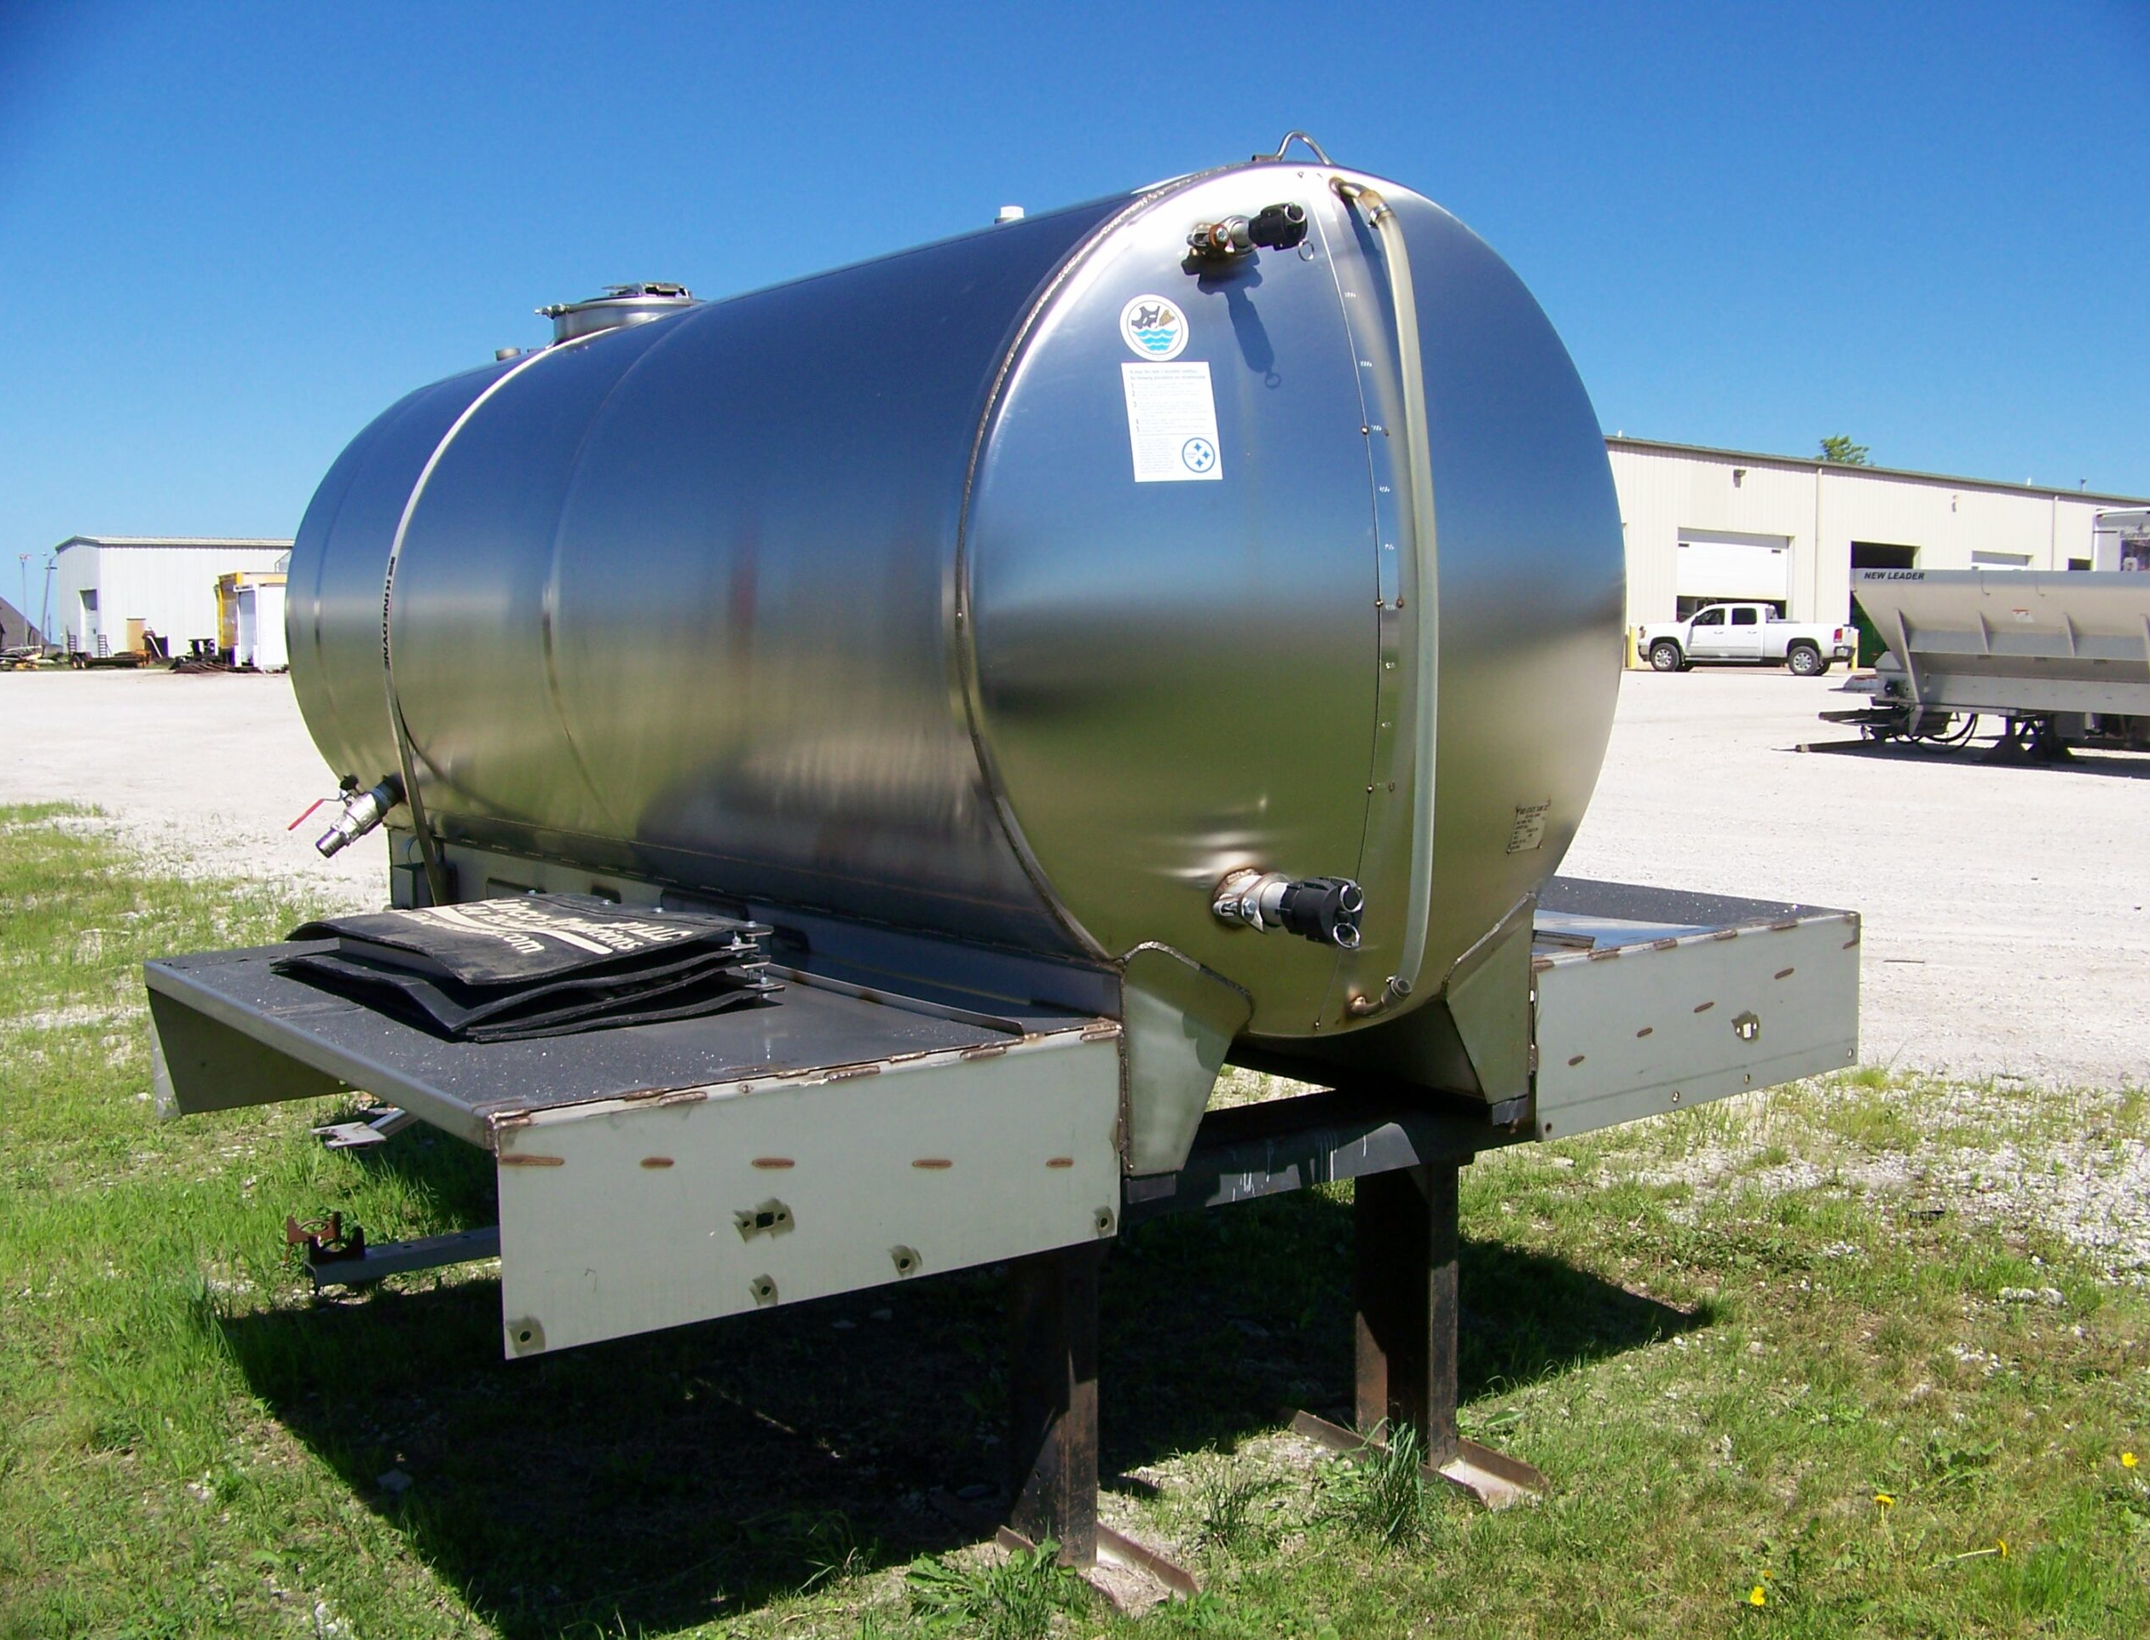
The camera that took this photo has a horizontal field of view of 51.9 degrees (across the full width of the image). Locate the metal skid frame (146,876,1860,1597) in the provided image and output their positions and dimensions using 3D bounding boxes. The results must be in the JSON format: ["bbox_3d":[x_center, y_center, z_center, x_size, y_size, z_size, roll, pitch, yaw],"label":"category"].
[{"bbox_3d":[-0.479,0.590,4.697,2.716,0.968,3.072,-5,6,-36],"label":"metal skid frame"}]

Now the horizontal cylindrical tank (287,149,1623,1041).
[{"bbox_3d":[-0.481,-0.471,4.581,1.369,1.428,3.400,-5,6,-36],"label":"horizontal cylindrical tank"}]

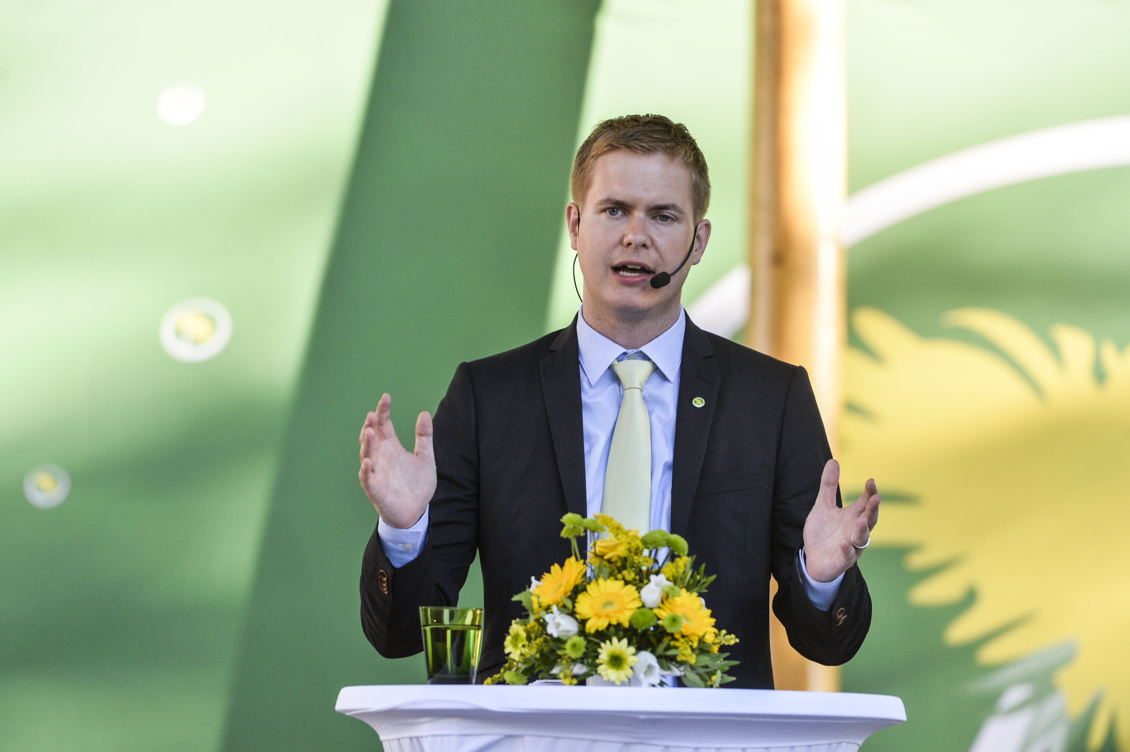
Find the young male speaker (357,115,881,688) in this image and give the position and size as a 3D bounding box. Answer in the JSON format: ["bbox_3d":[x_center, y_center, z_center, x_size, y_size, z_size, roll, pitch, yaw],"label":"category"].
[{"bbox_3d":[0.062,0.569,15.930,0.680,1.820,0.500,1,-2,3],"label":"young male speaker"}]

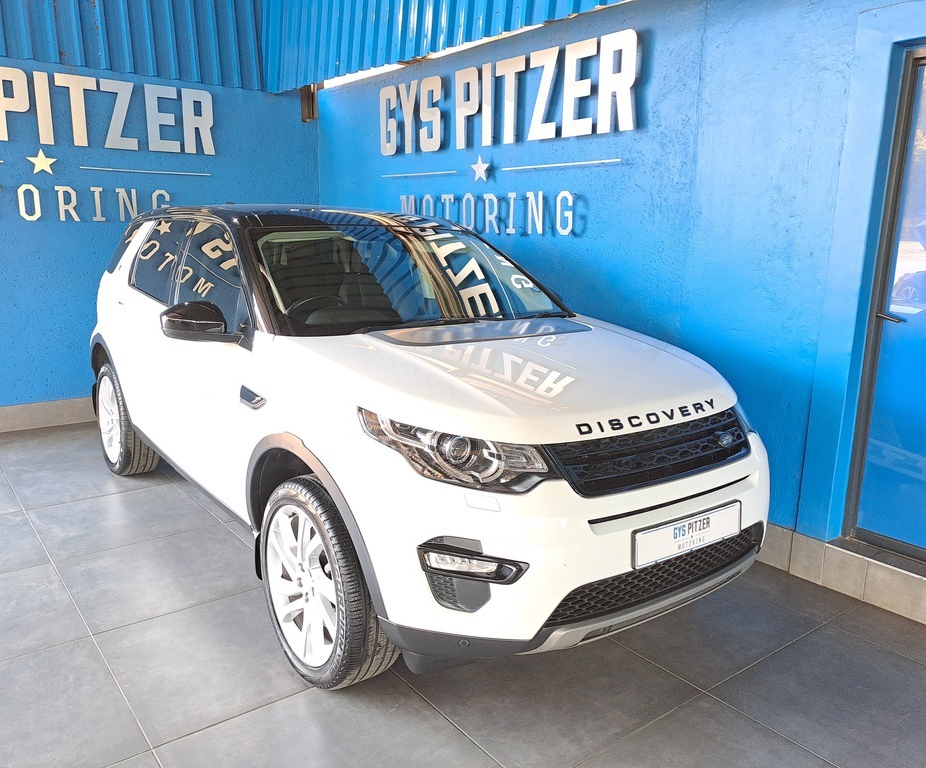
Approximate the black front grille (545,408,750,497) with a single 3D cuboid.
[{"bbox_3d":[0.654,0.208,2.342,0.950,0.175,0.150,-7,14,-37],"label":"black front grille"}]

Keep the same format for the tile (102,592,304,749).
[{"bbox_3d":[-0.854,0.988,2.749,0.800,0.012,0.804,-7,14,-37],"label":"tile"}]

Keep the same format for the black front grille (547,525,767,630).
[{"bbox_3d":[0.689,0.602,2.384,1.110,0.175,0.120,-7,14,-37],"label":"black front grille"}]

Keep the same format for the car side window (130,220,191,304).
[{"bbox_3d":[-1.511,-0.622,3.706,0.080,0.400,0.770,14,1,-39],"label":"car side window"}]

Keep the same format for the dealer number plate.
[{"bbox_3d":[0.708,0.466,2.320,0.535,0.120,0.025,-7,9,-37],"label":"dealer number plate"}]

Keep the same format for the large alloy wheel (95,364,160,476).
[{"bbox_3d":[-2.118,0.210,4.689,0.245,0.730,0.730,-7,14,-37],"label":"large alloy wheel"}]

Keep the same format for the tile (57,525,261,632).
[{"bbox_3d":[-1.346,0.857,3.373,0.800,0.012,0.804,-7,14,-37],"label":"tile"}]

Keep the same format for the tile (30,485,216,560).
[{"bbox_3d":[-1.832,0.722,3.979,0.800,0.012,0.800,-7,14,-37],"label":"tile"}]

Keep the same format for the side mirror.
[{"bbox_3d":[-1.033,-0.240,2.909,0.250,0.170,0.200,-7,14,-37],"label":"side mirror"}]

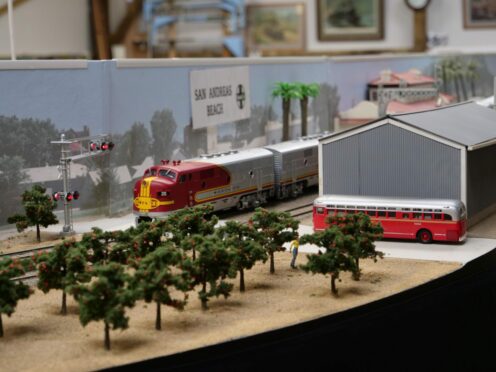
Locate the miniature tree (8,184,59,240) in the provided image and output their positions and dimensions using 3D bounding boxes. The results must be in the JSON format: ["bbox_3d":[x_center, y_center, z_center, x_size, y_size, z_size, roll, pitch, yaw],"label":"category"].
[{"bbox_3d":[-0.172,0.022,0.868,0.042,0.046,0.038,-3,7,-11],"label":"miniature tree"}]

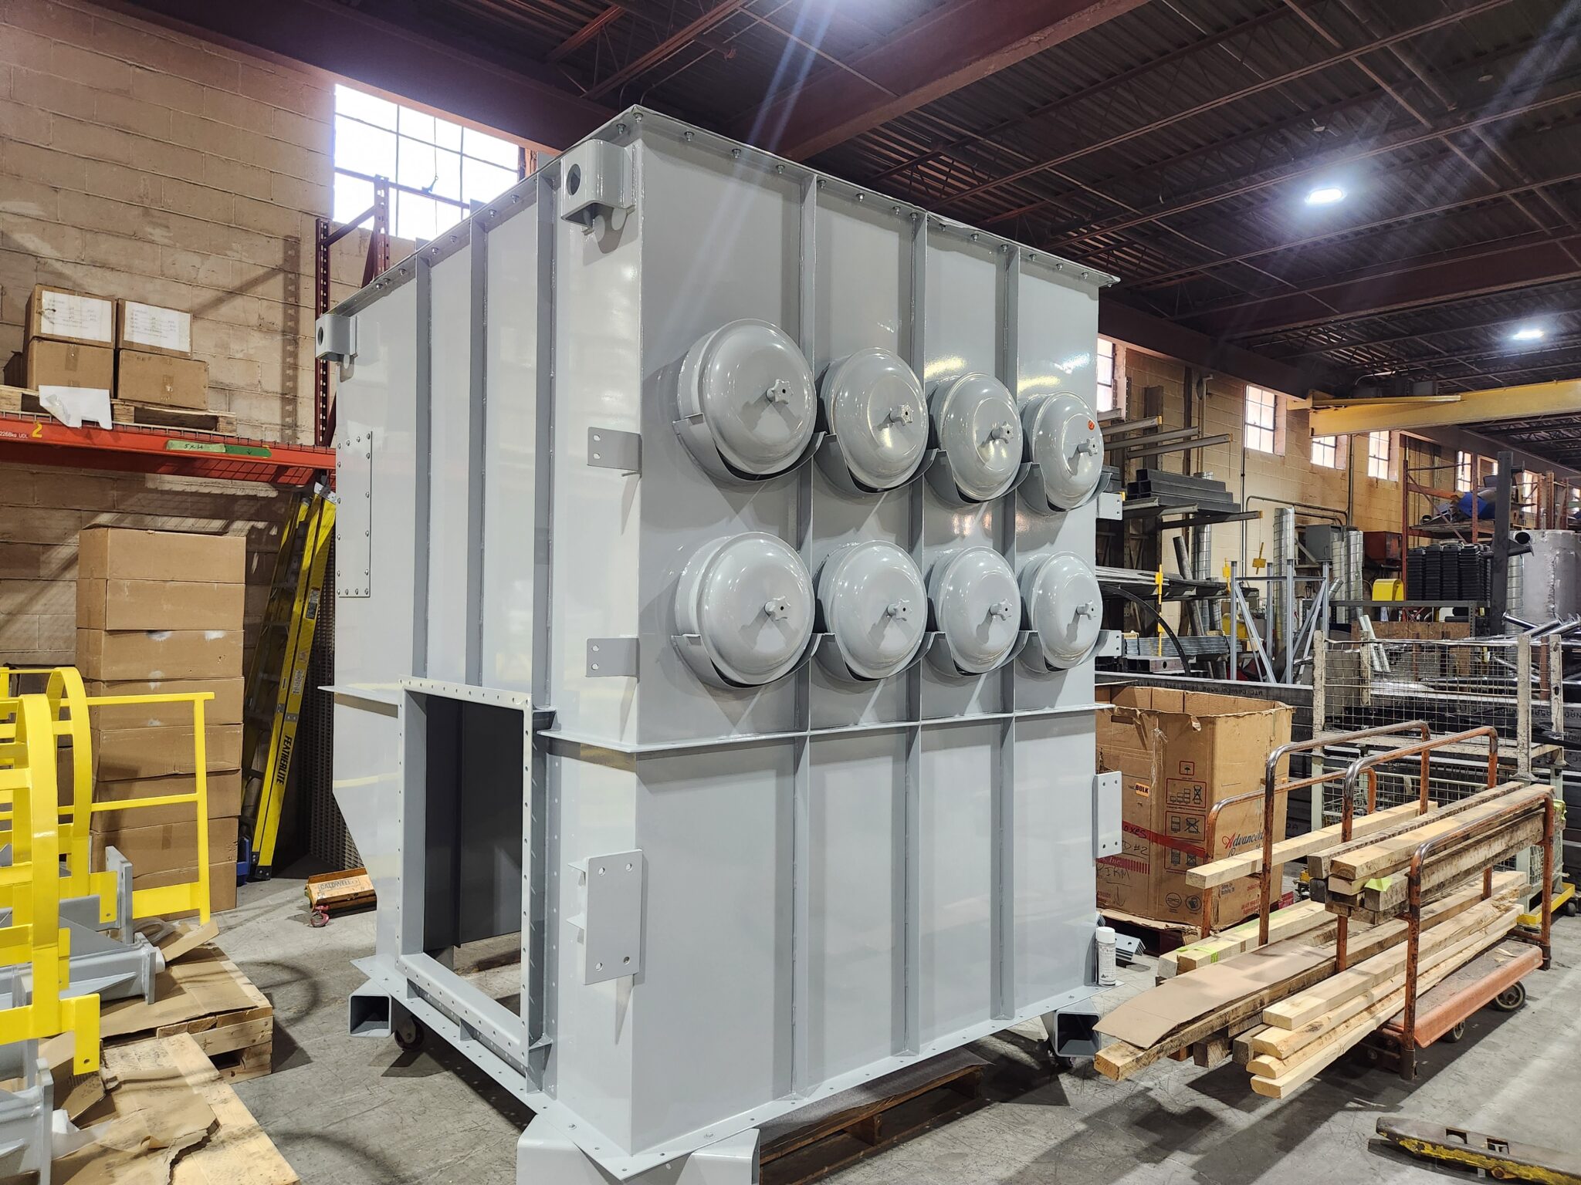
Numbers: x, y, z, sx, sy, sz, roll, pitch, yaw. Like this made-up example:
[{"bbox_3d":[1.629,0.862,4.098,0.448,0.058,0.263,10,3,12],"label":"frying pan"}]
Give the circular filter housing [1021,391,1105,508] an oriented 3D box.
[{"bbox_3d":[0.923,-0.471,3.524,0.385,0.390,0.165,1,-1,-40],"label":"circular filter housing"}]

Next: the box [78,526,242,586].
[{"bbox_3d":[-3.296,-0.178,5.524,0.485,0.248,0.638,0,-1,42],"label":"box"}]

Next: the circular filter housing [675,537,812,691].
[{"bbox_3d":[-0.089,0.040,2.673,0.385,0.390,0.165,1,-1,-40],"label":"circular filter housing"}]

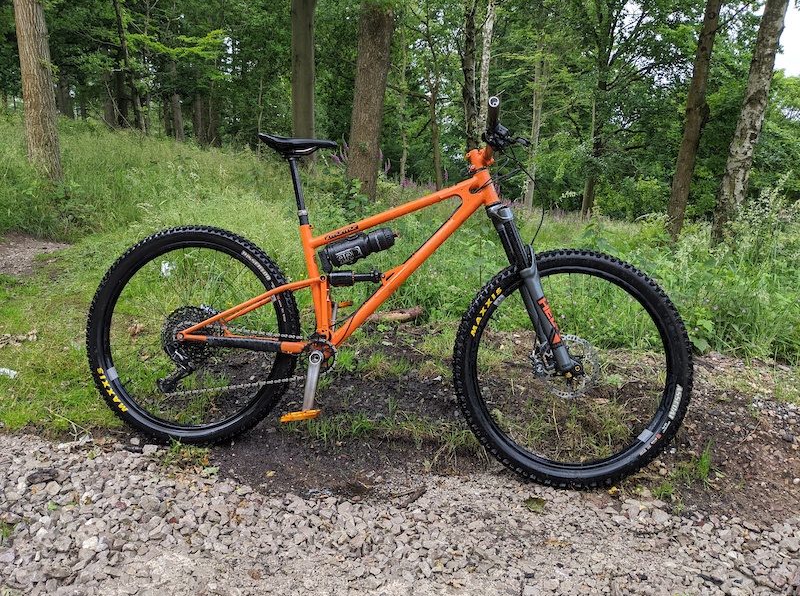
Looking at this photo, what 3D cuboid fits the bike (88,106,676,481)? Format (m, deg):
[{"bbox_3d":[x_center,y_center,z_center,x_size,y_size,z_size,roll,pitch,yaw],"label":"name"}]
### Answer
[{"bbox_3d":[-0.064,0.003,2.046,1.997,1.080,0.780,4,-5,6],"label":"bike"}]

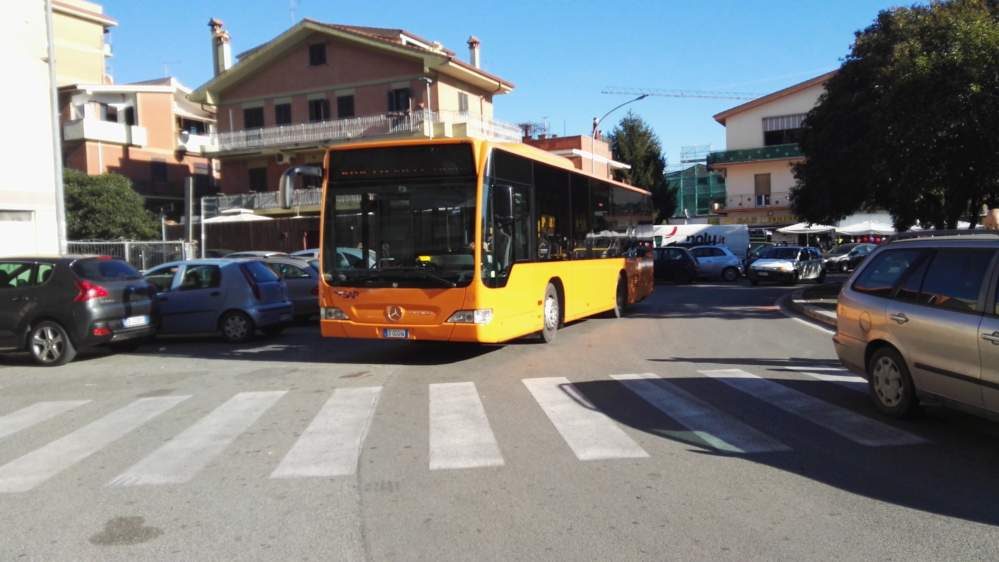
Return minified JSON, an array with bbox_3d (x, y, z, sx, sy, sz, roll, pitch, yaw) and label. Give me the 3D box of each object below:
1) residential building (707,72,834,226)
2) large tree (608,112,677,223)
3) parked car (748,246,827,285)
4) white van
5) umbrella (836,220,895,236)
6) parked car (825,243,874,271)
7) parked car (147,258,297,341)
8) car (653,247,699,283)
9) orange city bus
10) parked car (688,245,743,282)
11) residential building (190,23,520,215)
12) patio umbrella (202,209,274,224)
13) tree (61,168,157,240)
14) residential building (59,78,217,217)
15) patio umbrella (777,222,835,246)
[{"bbox_3d":[24.700,-7.504,54.000,16.000,12.800,11.000,0,2,29],"label":"residential building"},{"bbox_3d":[9.563,-6.546,53.740,6.200,11.200,6.200,-2,2,0],"label":"large tree"},{"bbox_3d":[11.500,-0.624,29.500,3.750,1.480,1.640,-3,3,-43],"label":"parked car"},{"bbox_3d":[9.300,-1.420,37.200,6.000,2.650,2.050,-2,2,-12],"label":"white van"},{"bbox_3d":[21.402,-2.150,43.415,3.400,2.600,3.400,-2,2,0],"label":"umbrella"},{"bbox_3d":[18.063,-1.222,37.248,4.150,1.470,1.720,-2,2,-6],"label":"parked car"},{"bbox_3d":[-6.018,0.346,14.171,3.840,1.480,1.660,-1,2,5],"label":"parked car"},{"bbox_3d":[6.124,-0.638,31.386,4.000,1.470,1.700,-2,2,-2],"label":"car"},{"bbox_3d":[0.740,-0.575,14.700,2.550,3.000,10.500,-1,2,24],"label":"orange city bus"},{"bbox_3d":[8.771,-0.676,32.800,3.650,1.500,1.650,-2,2,-6],"label":"parked car"},{"bbox_3d":[-7.100,-5.970,37.600,14.200,12.600,8.600,-1,2,23],"label":"residential building"},{"bbox_3d":[-9.888,-1.198,27.953,2.800,3.000,2.800,-1,2,22],"label":"patio umbrella"},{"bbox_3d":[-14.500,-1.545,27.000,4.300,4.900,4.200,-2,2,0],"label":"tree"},{"bbox_3d":[-22.969,-5.262,42.937,9.500,11.400,10.500,-1,2,22],"label":"residential building"},{"bbox_3d":[17.326,-1.971,41.922,3.300,2.600,3.300,-2,2,0],"label":"patio umbrella"}]

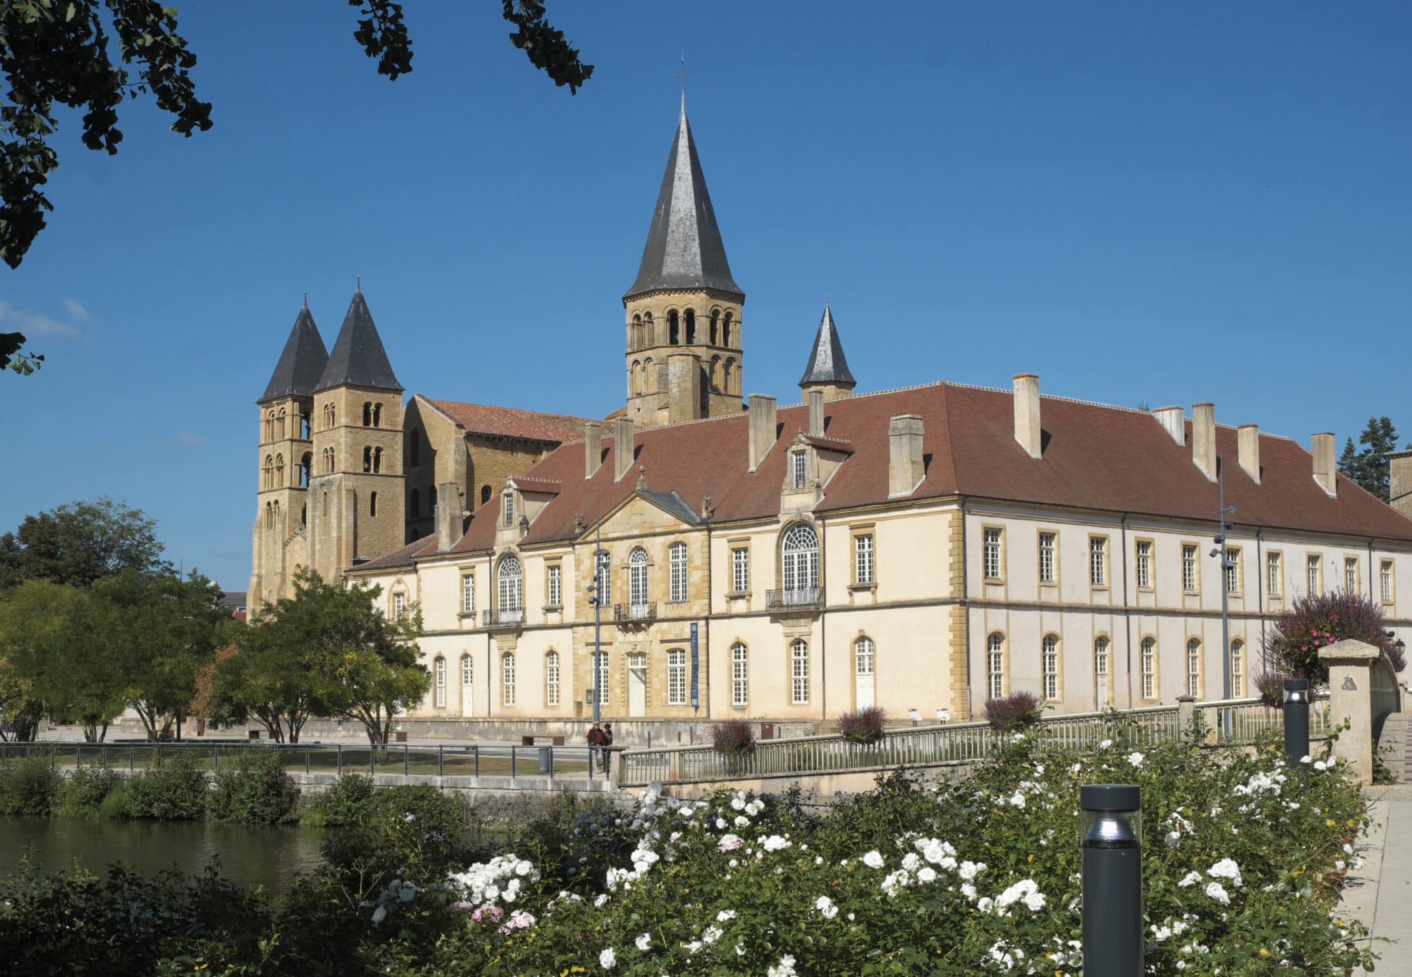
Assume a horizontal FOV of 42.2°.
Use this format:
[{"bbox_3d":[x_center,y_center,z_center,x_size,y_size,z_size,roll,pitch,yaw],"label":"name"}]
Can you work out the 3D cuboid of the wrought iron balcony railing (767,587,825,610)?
[{"bbox_3d":[4.712,5.791,96.356,0.500,1.000,3.950,5,-9,-40],"label":"wrought iron balcony railing"}]

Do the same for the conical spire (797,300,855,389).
[{"bbox_3d":[10.228,-12.259,154.372,4.750,7.400,4.750,5,-9,-40],"label":"conical spire"}]

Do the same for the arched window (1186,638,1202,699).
[{"bbox_3d":[26.575,9.811,99.865,1.400,3.250,0.300,5,-9,-41],"label":"arched window"}]

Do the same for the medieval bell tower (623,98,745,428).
[{"bbox_3d":[-1.927,-19.921,164.061,10.700,31.090,10.700,5,-9,-41],"label":"medieval bell tower"}]

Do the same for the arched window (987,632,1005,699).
[{"bbox_3d":[14.017,8.647,88.720,1.400,3.210,0.300,5,-9,-41],"label":"arched window"}]

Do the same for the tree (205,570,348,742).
[{"bbox_3d":[-18.475,7.521,78.544,6.200,7.980,6.200,0,-7,0],"label":"tree"}]

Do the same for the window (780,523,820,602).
[{"bbox_3d":[4.980,3.982,96.860,0.350,4.335,3.053,5,-9,-40],"label":"window"}]

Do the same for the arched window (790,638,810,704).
[{"bbox_3d":[4.988,9.541,95.690,0.300,3.390,1.400,5,-9,-41],"label":"arched window"}]

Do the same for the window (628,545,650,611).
[{"bbox_3d":[-3.924,5.486,107.318,0.300,4.197,1.849,5,-9,-40],"label":"window"}]

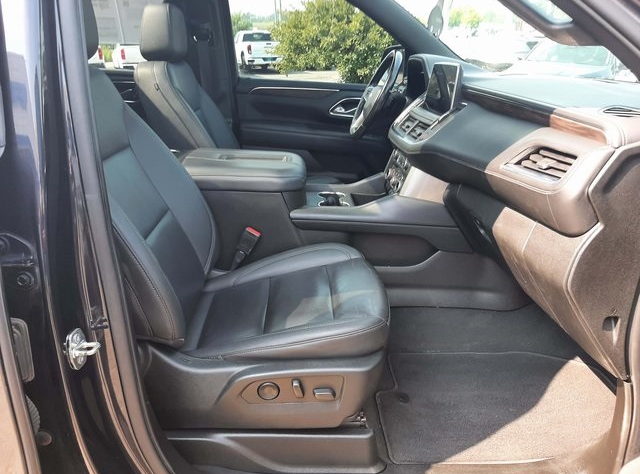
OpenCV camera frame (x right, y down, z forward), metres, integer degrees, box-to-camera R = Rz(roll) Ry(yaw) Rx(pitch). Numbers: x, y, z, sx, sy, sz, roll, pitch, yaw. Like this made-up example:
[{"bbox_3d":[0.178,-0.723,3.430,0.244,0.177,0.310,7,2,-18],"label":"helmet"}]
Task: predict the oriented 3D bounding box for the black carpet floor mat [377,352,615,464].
[{"bbox_3d":[0.488,0.431,1.292,0.670,0.030,0.420,0,22,-3],"label":"black carpet floor mat"}]

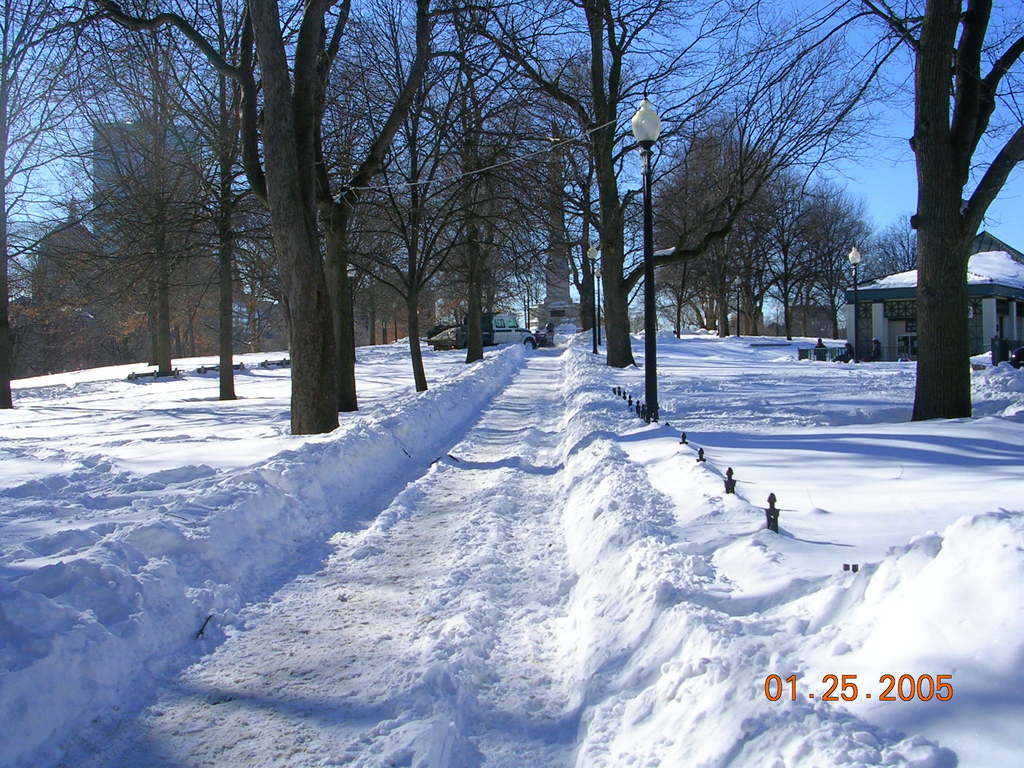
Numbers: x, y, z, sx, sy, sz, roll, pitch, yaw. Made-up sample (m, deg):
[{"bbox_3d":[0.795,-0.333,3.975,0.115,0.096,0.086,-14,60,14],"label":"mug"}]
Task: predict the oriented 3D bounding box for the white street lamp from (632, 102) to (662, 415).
[{"bbox_3d":[1.971,-1.787,16.200,0.410,4.660,0.410,-1,1,0],"label":"white street lamp"}]

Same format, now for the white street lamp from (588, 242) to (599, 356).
[{"bbox_3d":[3.275,-3.403,45.000,0.410,4.500,0.410,-1,1,0],"label":"white street lamp"}]

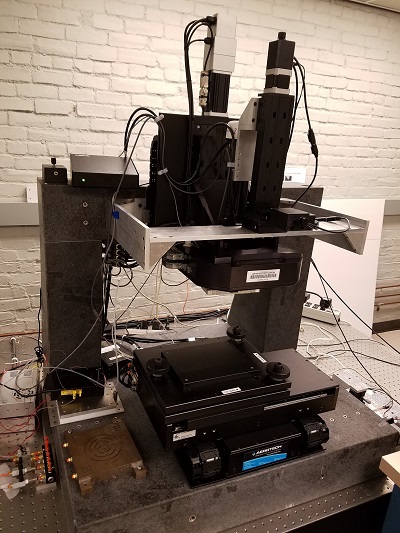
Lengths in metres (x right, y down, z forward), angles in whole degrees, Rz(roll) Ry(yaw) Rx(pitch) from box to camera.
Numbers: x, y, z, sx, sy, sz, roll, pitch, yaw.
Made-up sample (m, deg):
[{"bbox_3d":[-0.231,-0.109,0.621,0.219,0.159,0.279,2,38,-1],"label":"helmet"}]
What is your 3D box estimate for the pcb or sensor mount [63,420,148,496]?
[{"bbox_3d":[-0.249,0.468,1.011,0.167,0.024,0.206,-5,20,-25],"label":"pcb or sensor mount"}]

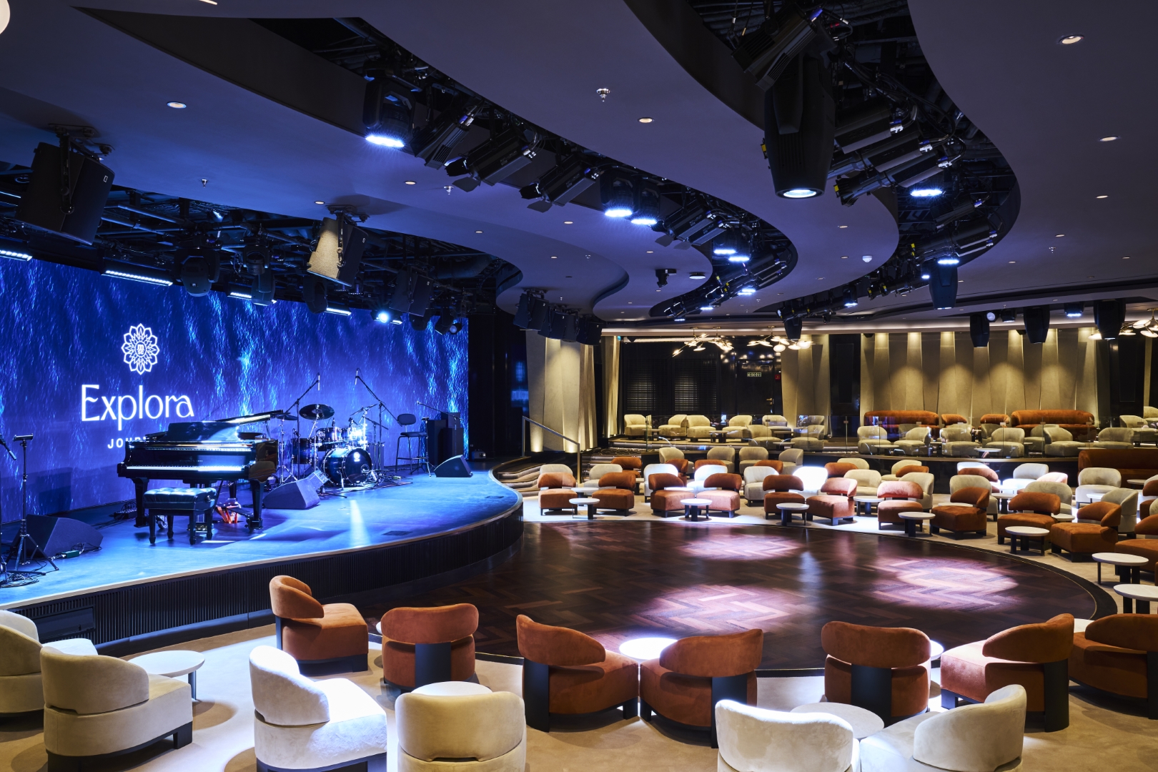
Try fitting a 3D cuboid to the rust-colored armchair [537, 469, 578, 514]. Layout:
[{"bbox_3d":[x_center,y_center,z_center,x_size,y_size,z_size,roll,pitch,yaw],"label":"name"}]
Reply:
[{"bbox_3d":[-0.390,1.894,14.860,0.670,0.700,0.670,0,0,-7],"label":"rust-colored armchair"}]

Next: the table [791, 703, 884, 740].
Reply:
[{"bbox_3d":[1.493,2.075,4.840,0.524,0.289,0.524,0,0,0],"label":"table"}]

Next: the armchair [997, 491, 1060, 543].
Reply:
[{"bbox_3d":[6.391,1.870,11.797,0.690,0.700,0.680,0,0,-38],"label":"armchair"}]

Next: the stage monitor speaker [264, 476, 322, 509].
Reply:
[{"bbox_3d":[-3.795,1.424,11.120,0.555,0.355,0.550,0,0,5],"label":"stage monitor speaker"}]

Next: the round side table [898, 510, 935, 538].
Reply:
[{"bbox_3d":[5.045,2.075,12.479,0.524,0.289,0.524,0,0,0],"label":"round side table"}]

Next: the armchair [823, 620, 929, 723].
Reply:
[{"bbox_3d":[1.987,1.870,5.590,0.680,0.700,0.690,0,0,25],"label":"armchair"}]

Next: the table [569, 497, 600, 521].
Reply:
[{"bbox_3d":[0.100,2.086,14.200,0.530,0.310,0.530,0,0,0],"label":"table"}]

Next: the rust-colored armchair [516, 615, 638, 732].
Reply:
[{"bbox_3d":[-0.060,1.870,5.641,0.690,0.700,0.680,0,0,-42],"label":"rust-colored armchair"}]

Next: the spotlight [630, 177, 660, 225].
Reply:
[{"bbox_3d":[0.687,-1.970,8.900,0.330,0.470,0.310,0,0,0],"label":"spotlight"}]

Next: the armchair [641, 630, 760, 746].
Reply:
[{"bbox_3d":[0.816,1.853,5.370,0.670,0.700,0.670,0,0,-20],"label":"armchair"}]

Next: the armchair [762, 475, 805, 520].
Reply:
[{"bbox_3d":[3.510,1.870,14.342,0.680,0.700,0.690,0,0,8],"label":"armchair"}]

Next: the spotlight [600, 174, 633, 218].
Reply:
[{"bbox_3d":[0.312,-1.599,6.956,0.296,0.355,0.266,0,0,0],"label":"spotlight"}]

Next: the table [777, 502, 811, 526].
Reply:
[{"bbox_3d":[3.477,2.083,13.550,0.530,0.310,0.530,0,0,0],"label":"table"}]

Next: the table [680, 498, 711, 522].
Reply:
[{"bbox_3d":[1.966,2.075,13.946,0.524,0.289,0.524,0,0,0],"label":"table"}]

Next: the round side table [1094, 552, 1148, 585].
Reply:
[{"bbox_3d":[6.030,2.065,9.300,0.530,0.310,0.530,0,0,0],"label":"round side table"}]

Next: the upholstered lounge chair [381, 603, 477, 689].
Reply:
[{"bbox_3d":[-1.084,1.870,6.085,0.680,0.700,0.690,0,0,-15],"label":"upholstered lounge chair"}]

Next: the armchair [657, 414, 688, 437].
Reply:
[{"bbox_3d":[2.674,1.174,23.680,0.671,0.706,0.691,0,0,42],"label":"armchair"}]

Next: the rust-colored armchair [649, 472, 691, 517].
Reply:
[{"bbox_3d":[1.573,1.875,14.514,0.666,0.691,0.651,0,0,-32],"label":"rust-colored armchair"}]

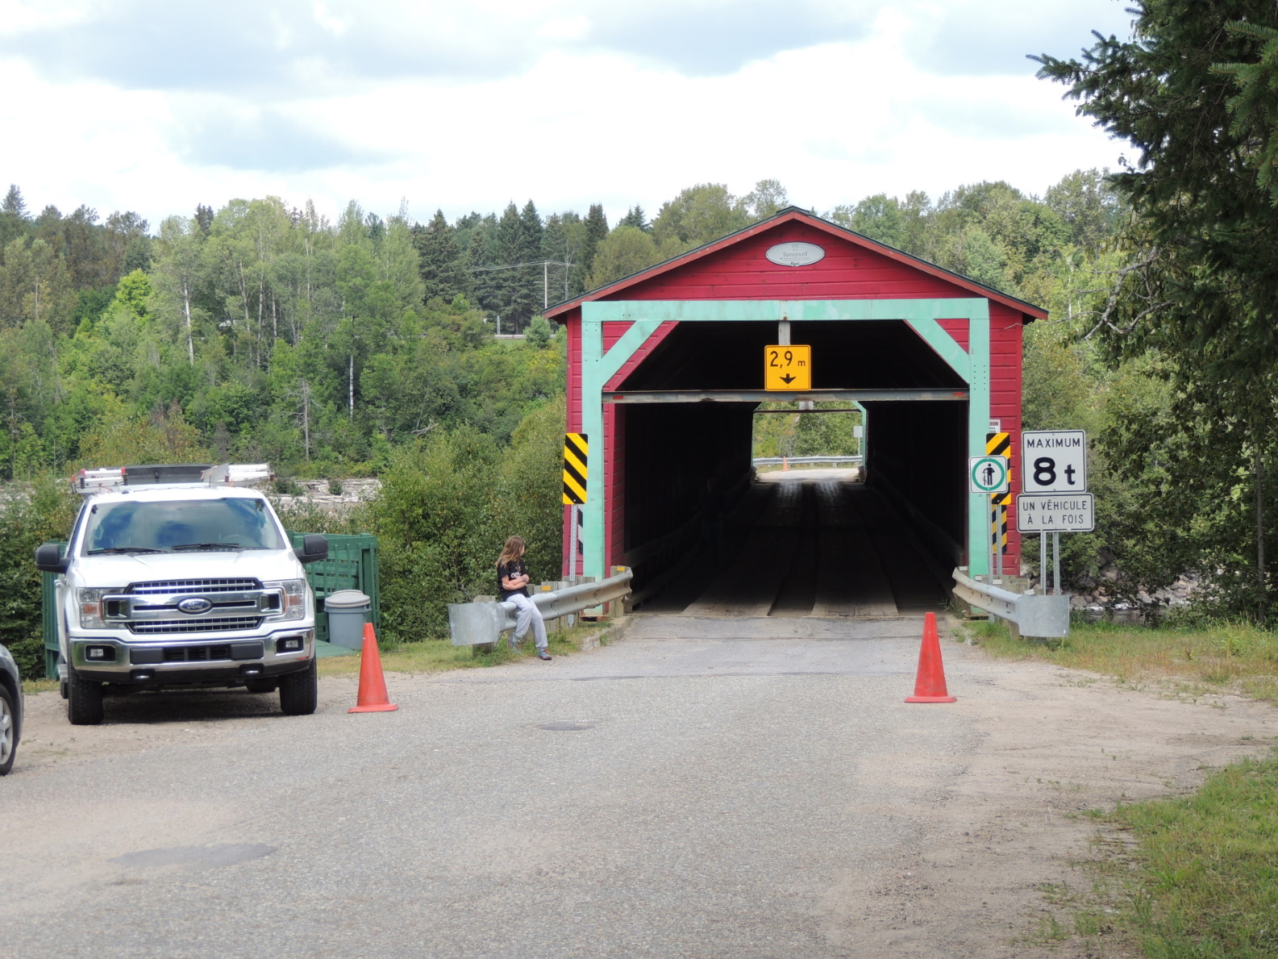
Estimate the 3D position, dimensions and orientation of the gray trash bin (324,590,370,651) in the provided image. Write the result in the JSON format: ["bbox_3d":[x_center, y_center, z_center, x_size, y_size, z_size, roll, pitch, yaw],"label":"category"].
[{"bbox_3d":[-3.469,1.672,39.600,0.545,0.725,0.545,-1,1,-3],"label":"gray trash bin"}]

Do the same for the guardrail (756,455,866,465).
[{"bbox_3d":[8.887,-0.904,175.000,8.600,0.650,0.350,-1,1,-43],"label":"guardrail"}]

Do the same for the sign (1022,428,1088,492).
[{"bbox_3d":[4.906,-0.206,39.200,0.750,0.735,0.030,-2,1,3],"label":"sign"}]

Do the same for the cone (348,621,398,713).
[{"bbox_3d":[-2.199,1.538,27.300,0.375,0.715,0.375,-2,1,-11],"label":"cone"}]

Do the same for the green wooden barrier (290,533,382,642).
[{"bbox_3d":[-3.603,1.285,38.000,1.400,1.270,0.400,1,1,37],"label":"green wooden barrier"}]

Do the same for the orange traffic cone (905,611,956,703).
[{"bbox_3d":[2.343,1.432,26.700,0.410,0.730,0.410,0,1,3],"label":"orange traffic cone"}]

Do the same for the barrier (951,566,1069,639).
[{"bbox_3d":[4.640,1.545,42.250,0.720,0.600,8.000,0,1,1],"label":"barrier"}]

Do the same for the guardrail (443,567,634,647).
[{"bbox_3d":[-1.120,1.588,42.080,0.720,0.620,8.900,0,1,10],"label":"guardrail"}]

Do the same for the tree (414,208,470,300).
[{"bbox_3d":[-20.771,-21.665,350.000,6.200,13.600,6.200,0,1,3],"label":"tree"}]

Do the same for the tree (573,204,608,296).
[{"bbox_3d":[-5.709,-25.782,400.000,4.300,14.800,4.300,0,1,0],"label":"tree"}]

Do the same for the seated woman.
[{"bbox_3d":[-1.229,1.266,35.400,0.650,1.280,0.450,0,1,38],"label":"seated woman"}]

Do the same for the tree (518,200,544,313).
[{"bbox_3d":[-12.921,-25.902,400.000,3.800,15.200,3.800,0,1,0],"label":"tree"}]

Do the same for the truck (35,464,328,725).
[{"bbox_3d":[-3.990,0.925,28.800,2.300,2.030,5.900,-1,0,-10],"label":"truck"}]

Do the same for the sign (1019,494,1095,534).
[{"bbox_3d":[4.924,0.395,39.200,0.905,0.450,0.030,-2,1,3],"label":"sign"}]

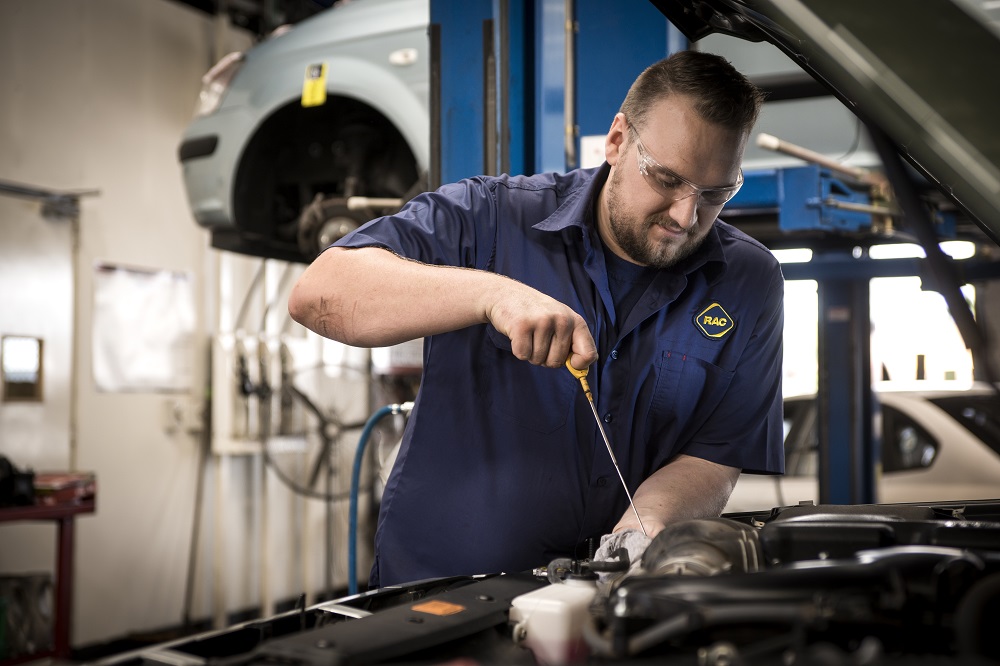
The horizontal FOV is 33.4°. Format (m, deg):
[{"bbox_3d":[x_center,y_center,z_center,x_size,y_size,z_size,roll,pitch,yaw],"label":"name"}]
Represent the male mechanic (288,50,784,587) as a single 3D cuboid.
[{"bbox_3d":[0.080,0.500,2.120,0.630,1.730,0.620,1,-3,-16],"label":"male mechanic"}]

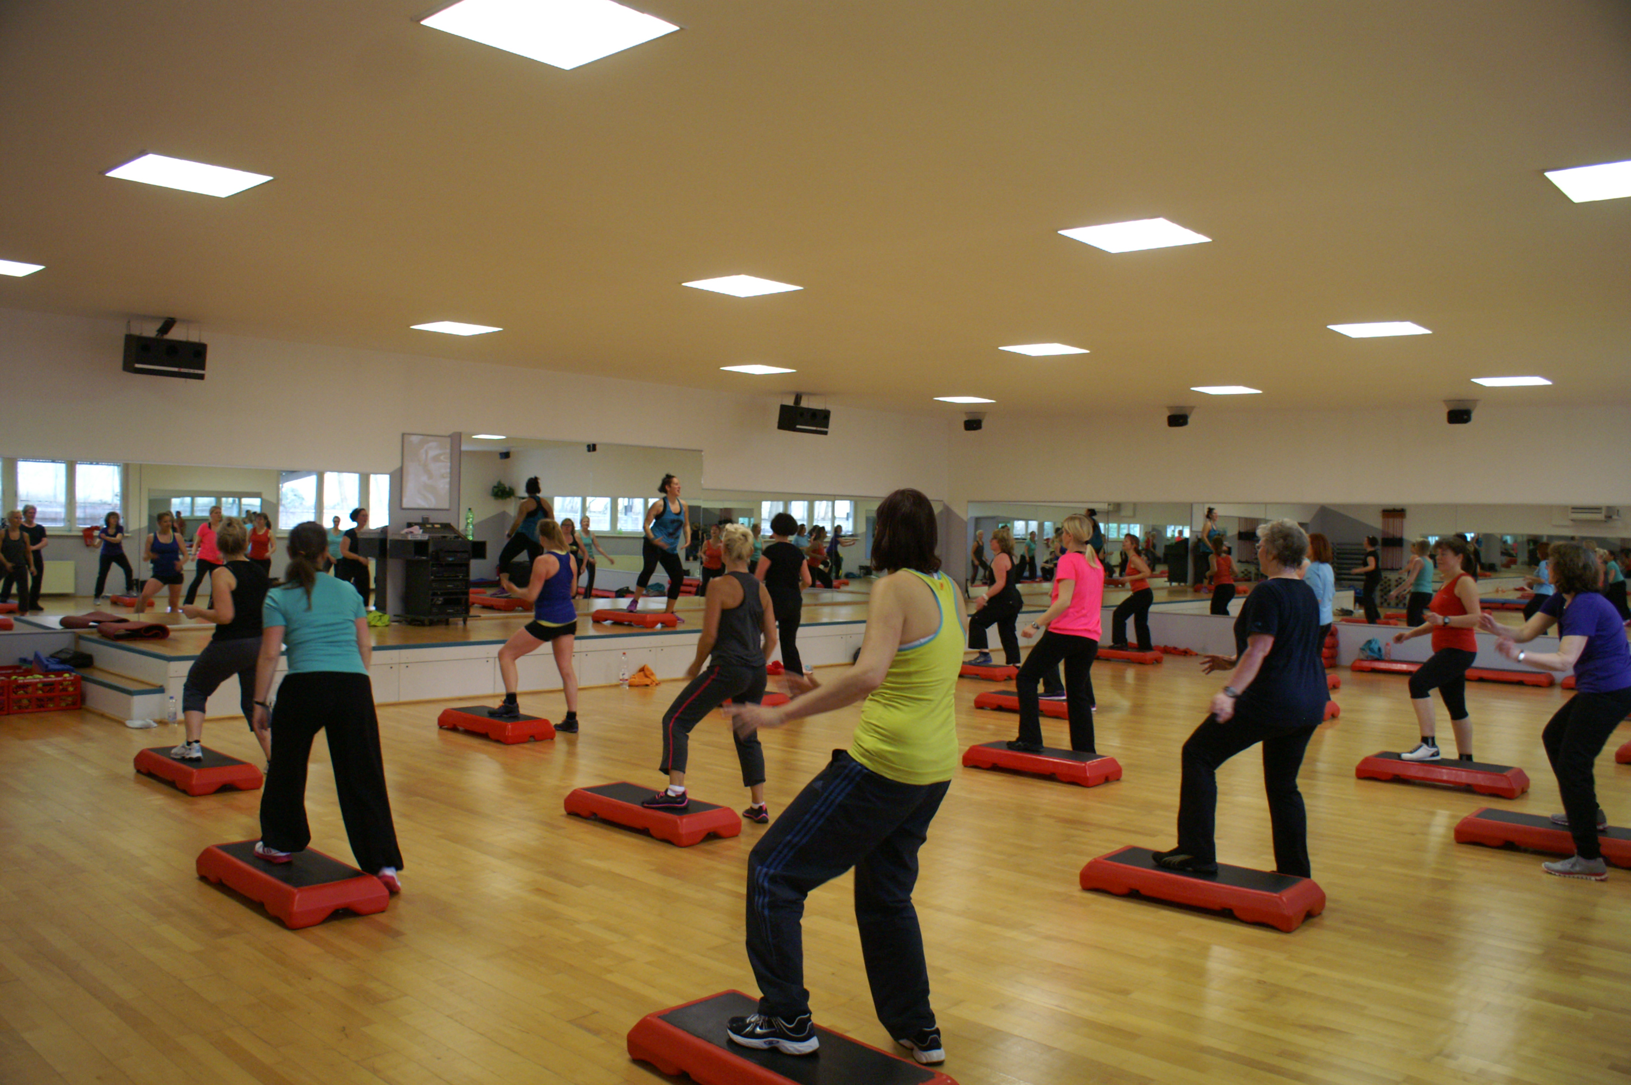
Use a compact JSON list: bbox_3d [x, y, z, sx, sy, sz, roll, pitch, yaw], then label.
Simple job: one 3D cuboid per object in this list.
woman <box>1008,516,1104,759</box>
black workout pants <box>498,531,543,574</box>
[{"bbox_3d":[1.701,0.682,8.609,0.580,1.750,0.600,2,1,42],"label":"woman"},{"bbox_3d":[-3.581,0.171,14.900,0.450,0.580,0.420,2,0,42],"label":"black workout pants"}]

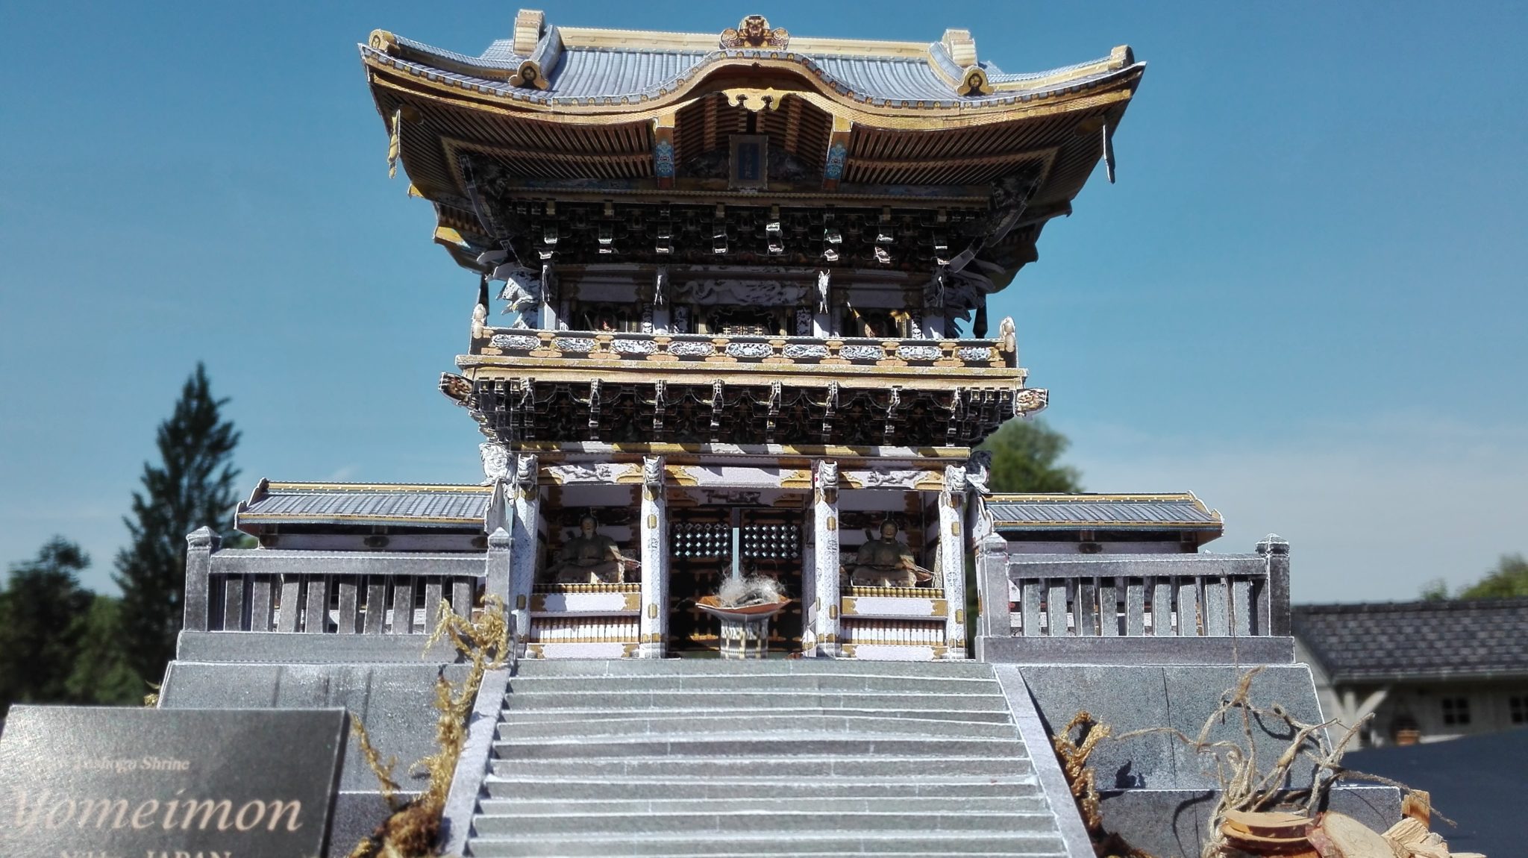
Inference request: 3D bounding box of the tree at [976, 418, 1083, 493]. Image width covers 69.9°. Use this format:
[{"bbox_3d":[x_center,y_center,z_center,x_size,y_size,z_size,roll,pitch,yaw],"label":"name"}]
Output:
[{"bbox_3d":[5.609,3.300,25.000,4.500,7.500,4.500,1,-11,-4],"label":"tree"}]

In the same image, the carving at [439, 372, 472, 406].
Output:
[{"bbox_3d":[-0.096,-0.012,0.339,0.003,0.009,0.011,-10,-15,38],"label":"carving"}]

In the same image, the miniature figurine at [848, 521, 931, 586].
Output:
[{"bbox_3d":[0.043,0.043,0.371,0.028,0.022,0.011,1,-12,-5],"label":"miniature figurine"}]

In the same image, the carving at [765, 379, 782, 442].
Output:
[{"bbox_3d":[0.003,-0.006,0.359,0.004,0.018,0.014,1,-12,-5],"label":"carving"}]

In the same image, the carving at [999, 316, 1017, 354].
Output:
[{"bbox_3d":[0.081,-0.031,0.365,0.005,0.013,0.005,1,-12,-5],"label":"carving"}]

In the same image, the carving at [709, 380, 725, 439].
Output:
[{"bbox_3d":[-0.016,-0.006,0.358,0.004,0.017,0.014,1,-12,-5],"label":"carving"}]

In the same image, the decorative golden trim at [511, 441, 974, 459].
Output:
[{"bbox_3d":[-0.007,0.008,0.404,0.170,0.004,0.006,1,-11,-4],"label":"decorative golden trim"}]

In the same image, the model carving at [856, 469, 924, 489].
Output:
[{"bbox_3d":[0.048,0.019,0.413,0.025,0.007,0.003,1,-11,-4],"label":"model carving"}]

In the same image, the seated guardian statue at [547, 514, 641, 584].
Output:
[{"bbox_3d":[-0.065,0.046,0.419,0.033,0.025,0.014,1,-11,-4],"label":"seated guardian statue"}]

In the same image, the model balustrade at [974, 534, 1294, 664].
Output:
[{"bbox_3d":[0.119,0.055,0.355,0.100,0.040,0.011,1,-11,-4],"label":"model balustrade"}]

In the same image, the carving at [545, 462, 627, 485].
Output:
[{"bbox_3d":[-0.057,0.014,0.357,0.027,0.007,0.002,1,-12,-5],"label":"carving"}]

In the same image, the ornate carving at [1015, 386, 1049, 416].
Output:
[{"bbox_3d":[0.097,-0.010,0.398,0.010,0.009,0.006,1,-11,-4],"label":"ornate carving"}]

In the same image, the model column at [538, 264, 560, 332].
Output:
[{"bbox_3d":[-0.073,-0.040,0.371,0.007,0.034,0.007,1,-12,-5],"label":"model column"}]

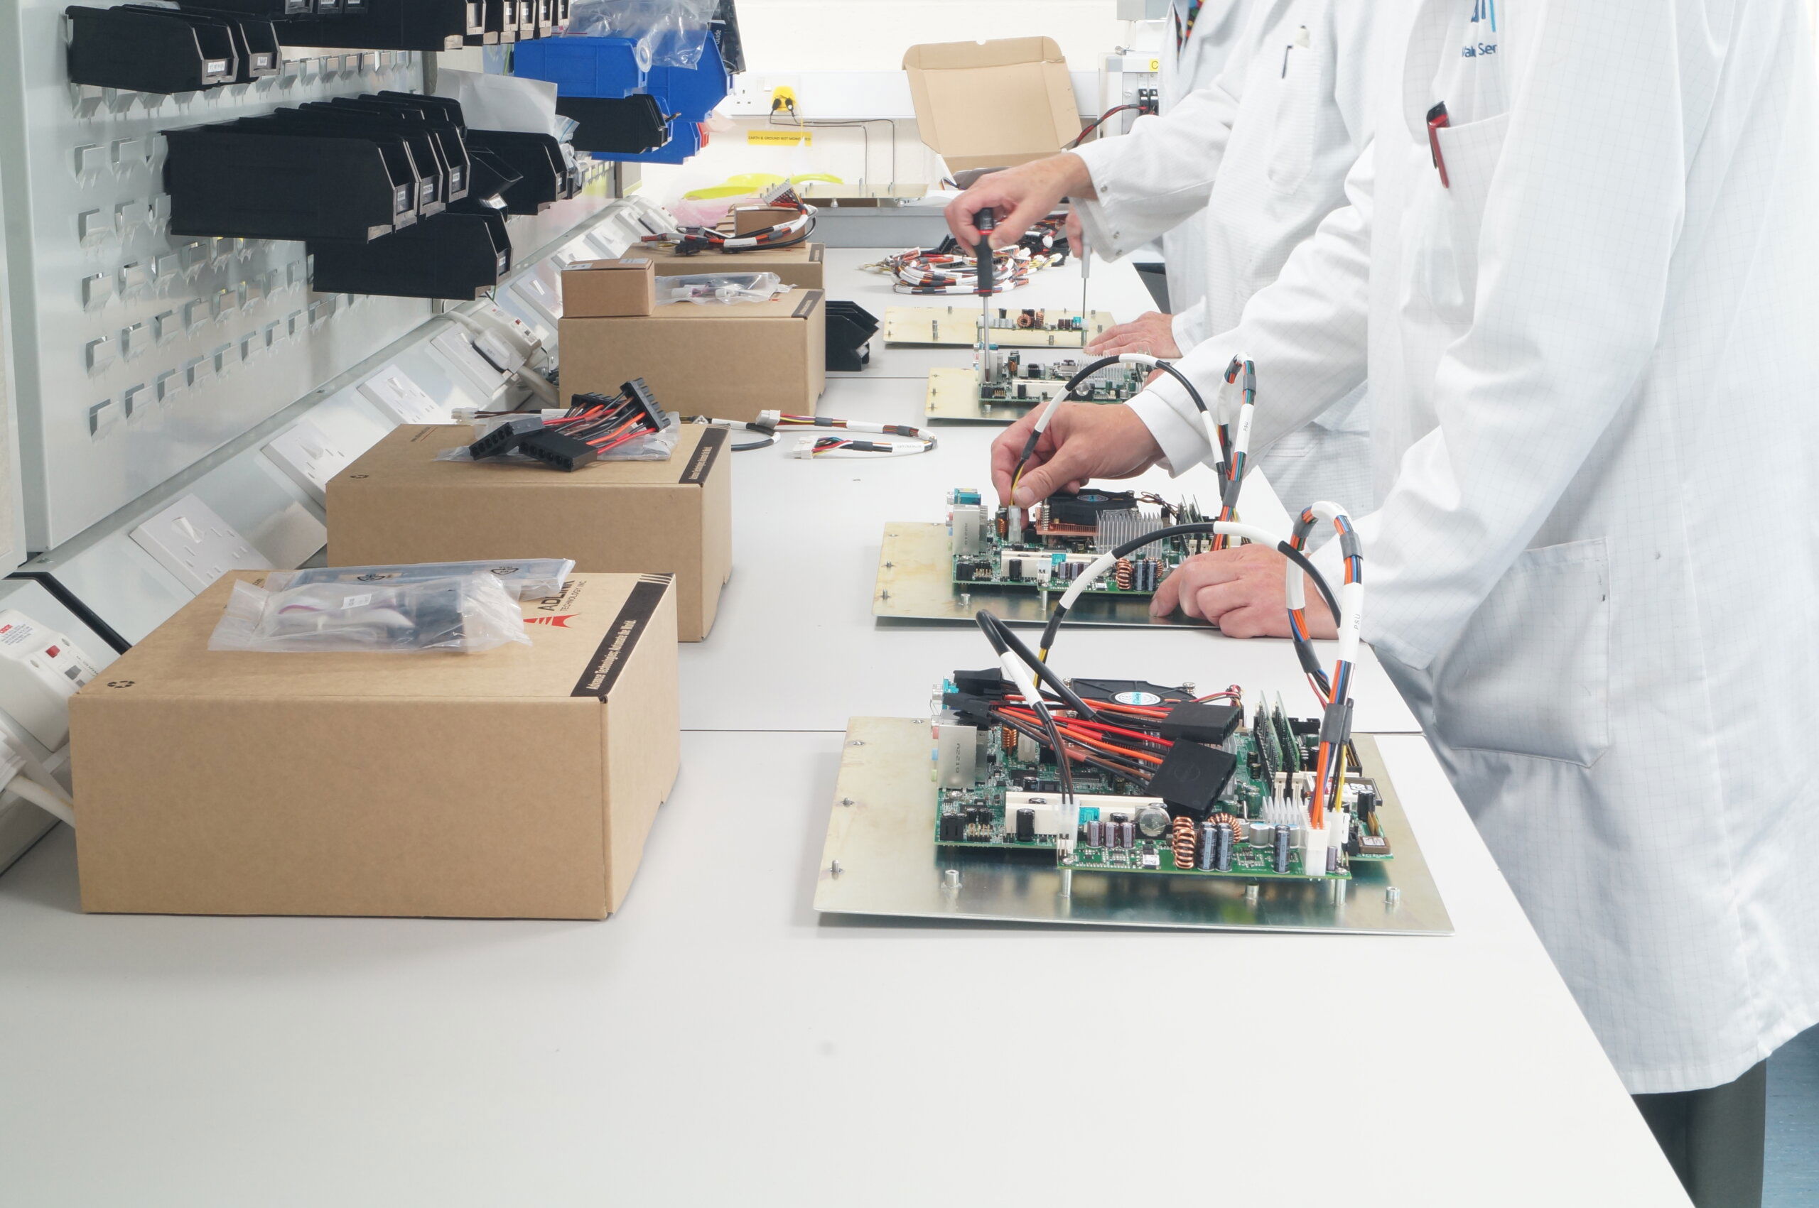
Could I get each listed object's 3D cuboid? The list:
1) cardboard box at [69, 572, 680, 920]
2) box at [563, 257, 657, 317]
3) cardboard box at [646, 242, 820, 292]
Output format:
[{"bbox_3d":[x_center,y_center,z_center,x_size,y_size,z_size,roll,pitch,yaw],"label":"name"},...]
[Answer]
[{"bbox_3d":[-0.283,0.072,1.471,0.272,0.117,0.280,1,13,2],"label":"cardboard box"},{"bbox_3d":[-0.334,-0.350,2.914,0.092,0.052,0.092,0,13,-4],"label":"box"},{"bbox_3d":[-0.253,-0.421,3.592,0.272,0.117,0.280,0,13,-1],"label":"cardboard box"}]

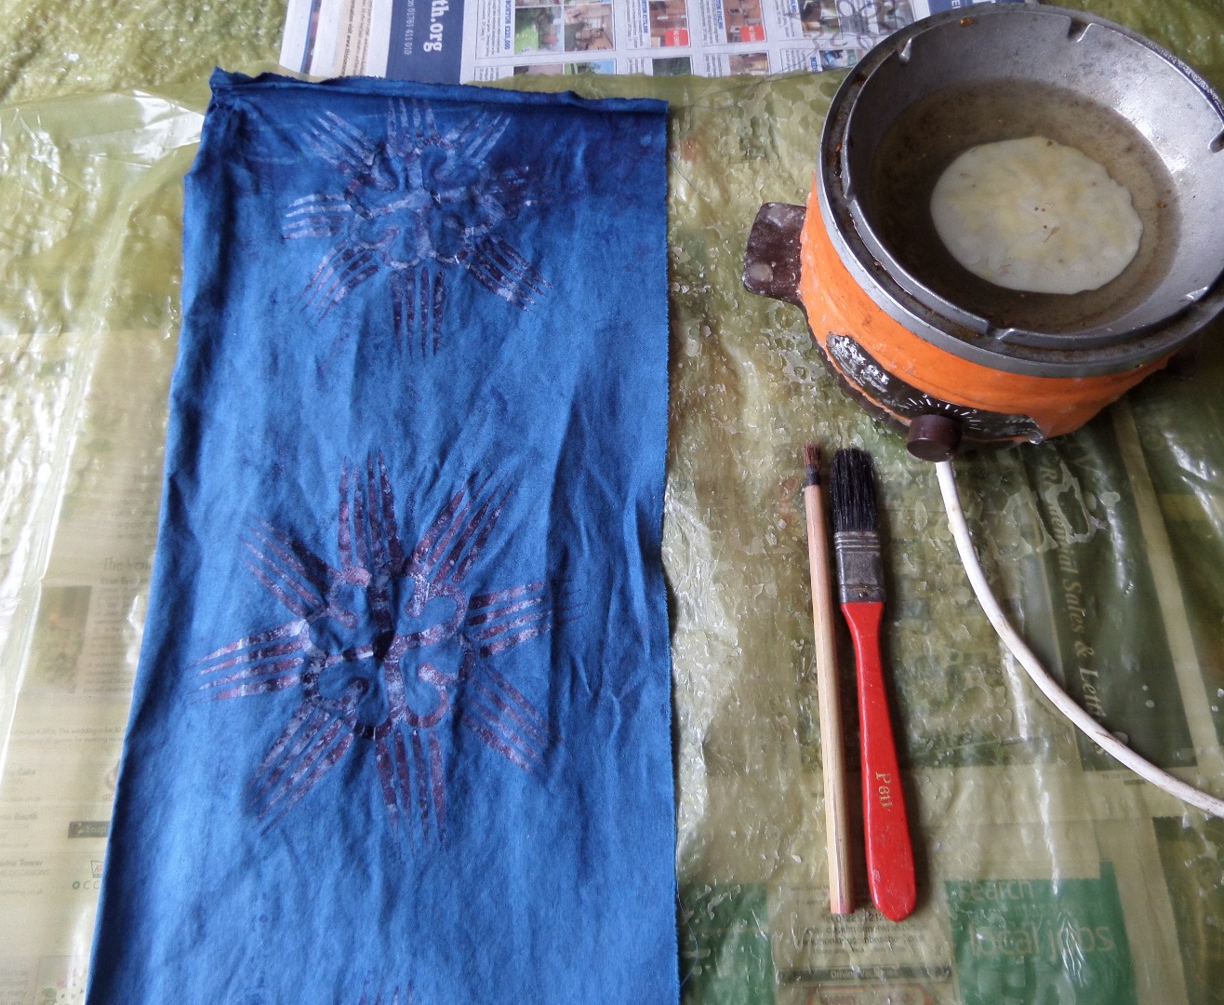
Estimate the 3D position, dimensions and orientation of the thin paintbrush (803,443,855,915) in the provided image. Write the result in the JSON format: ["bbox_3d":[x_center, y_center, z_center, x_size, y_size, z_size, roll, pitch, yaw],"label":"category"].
[{"bbox_3d":[0.085,0.063,0.367,0.009,0.009,0.183,0,71,2],"label":"thin paintbrush"}]

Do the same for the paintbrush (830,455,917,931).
[{"bbox_3d":[0.102,0.065,0.365,0.019,0.012,0.182,0,71,2],"label":"paintbrush"}]

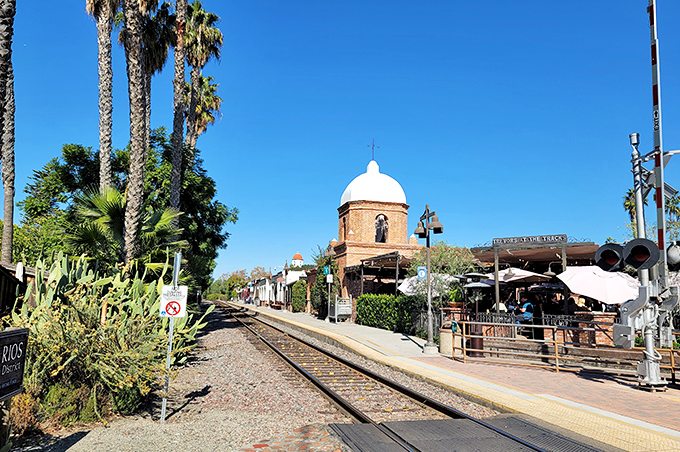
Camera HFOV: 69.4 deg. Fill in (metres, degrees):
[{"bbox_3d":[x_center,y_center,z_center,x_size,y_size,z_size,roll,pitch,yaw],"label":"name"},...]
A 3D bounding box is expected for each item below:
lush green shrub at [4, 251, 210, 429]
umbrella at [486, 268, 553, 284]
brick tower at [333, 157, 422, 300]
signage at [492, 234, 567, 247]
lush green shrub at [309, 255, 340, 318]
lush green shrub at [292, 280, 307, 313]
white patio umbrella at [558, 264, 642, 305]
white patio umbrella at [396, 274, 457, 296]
[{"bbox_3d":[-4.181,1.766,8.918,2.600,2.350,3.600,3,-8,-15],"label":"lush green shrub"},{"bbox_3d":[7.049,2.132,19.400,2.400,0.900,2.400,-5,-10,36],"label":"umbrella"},{"bbox_3d":[2.427,1.044,36.184,5.350,11.600,4.900,3,-8,-15],"label":"brick tower"},{"bbox_3d":[5.692,0.429,15.011,2.140,0.250,0.080,-5,-10,36],"label":"signage"},{"bbox_3d":[-1.080,4.536,37.089,1.500,4.800,3.200,3,-8,-15],"label":"lush green shrub"},{"bbox_3d":[-3.797,6.568,45.974,1.150,3.100,1.200,3,-8,-15],"label":"lush green shrub"},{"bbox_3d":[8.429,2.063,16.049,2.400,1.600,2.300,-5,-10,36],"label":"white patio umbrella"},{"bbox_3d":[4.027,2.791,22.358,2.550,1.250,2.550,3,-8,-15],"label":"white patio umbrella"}]

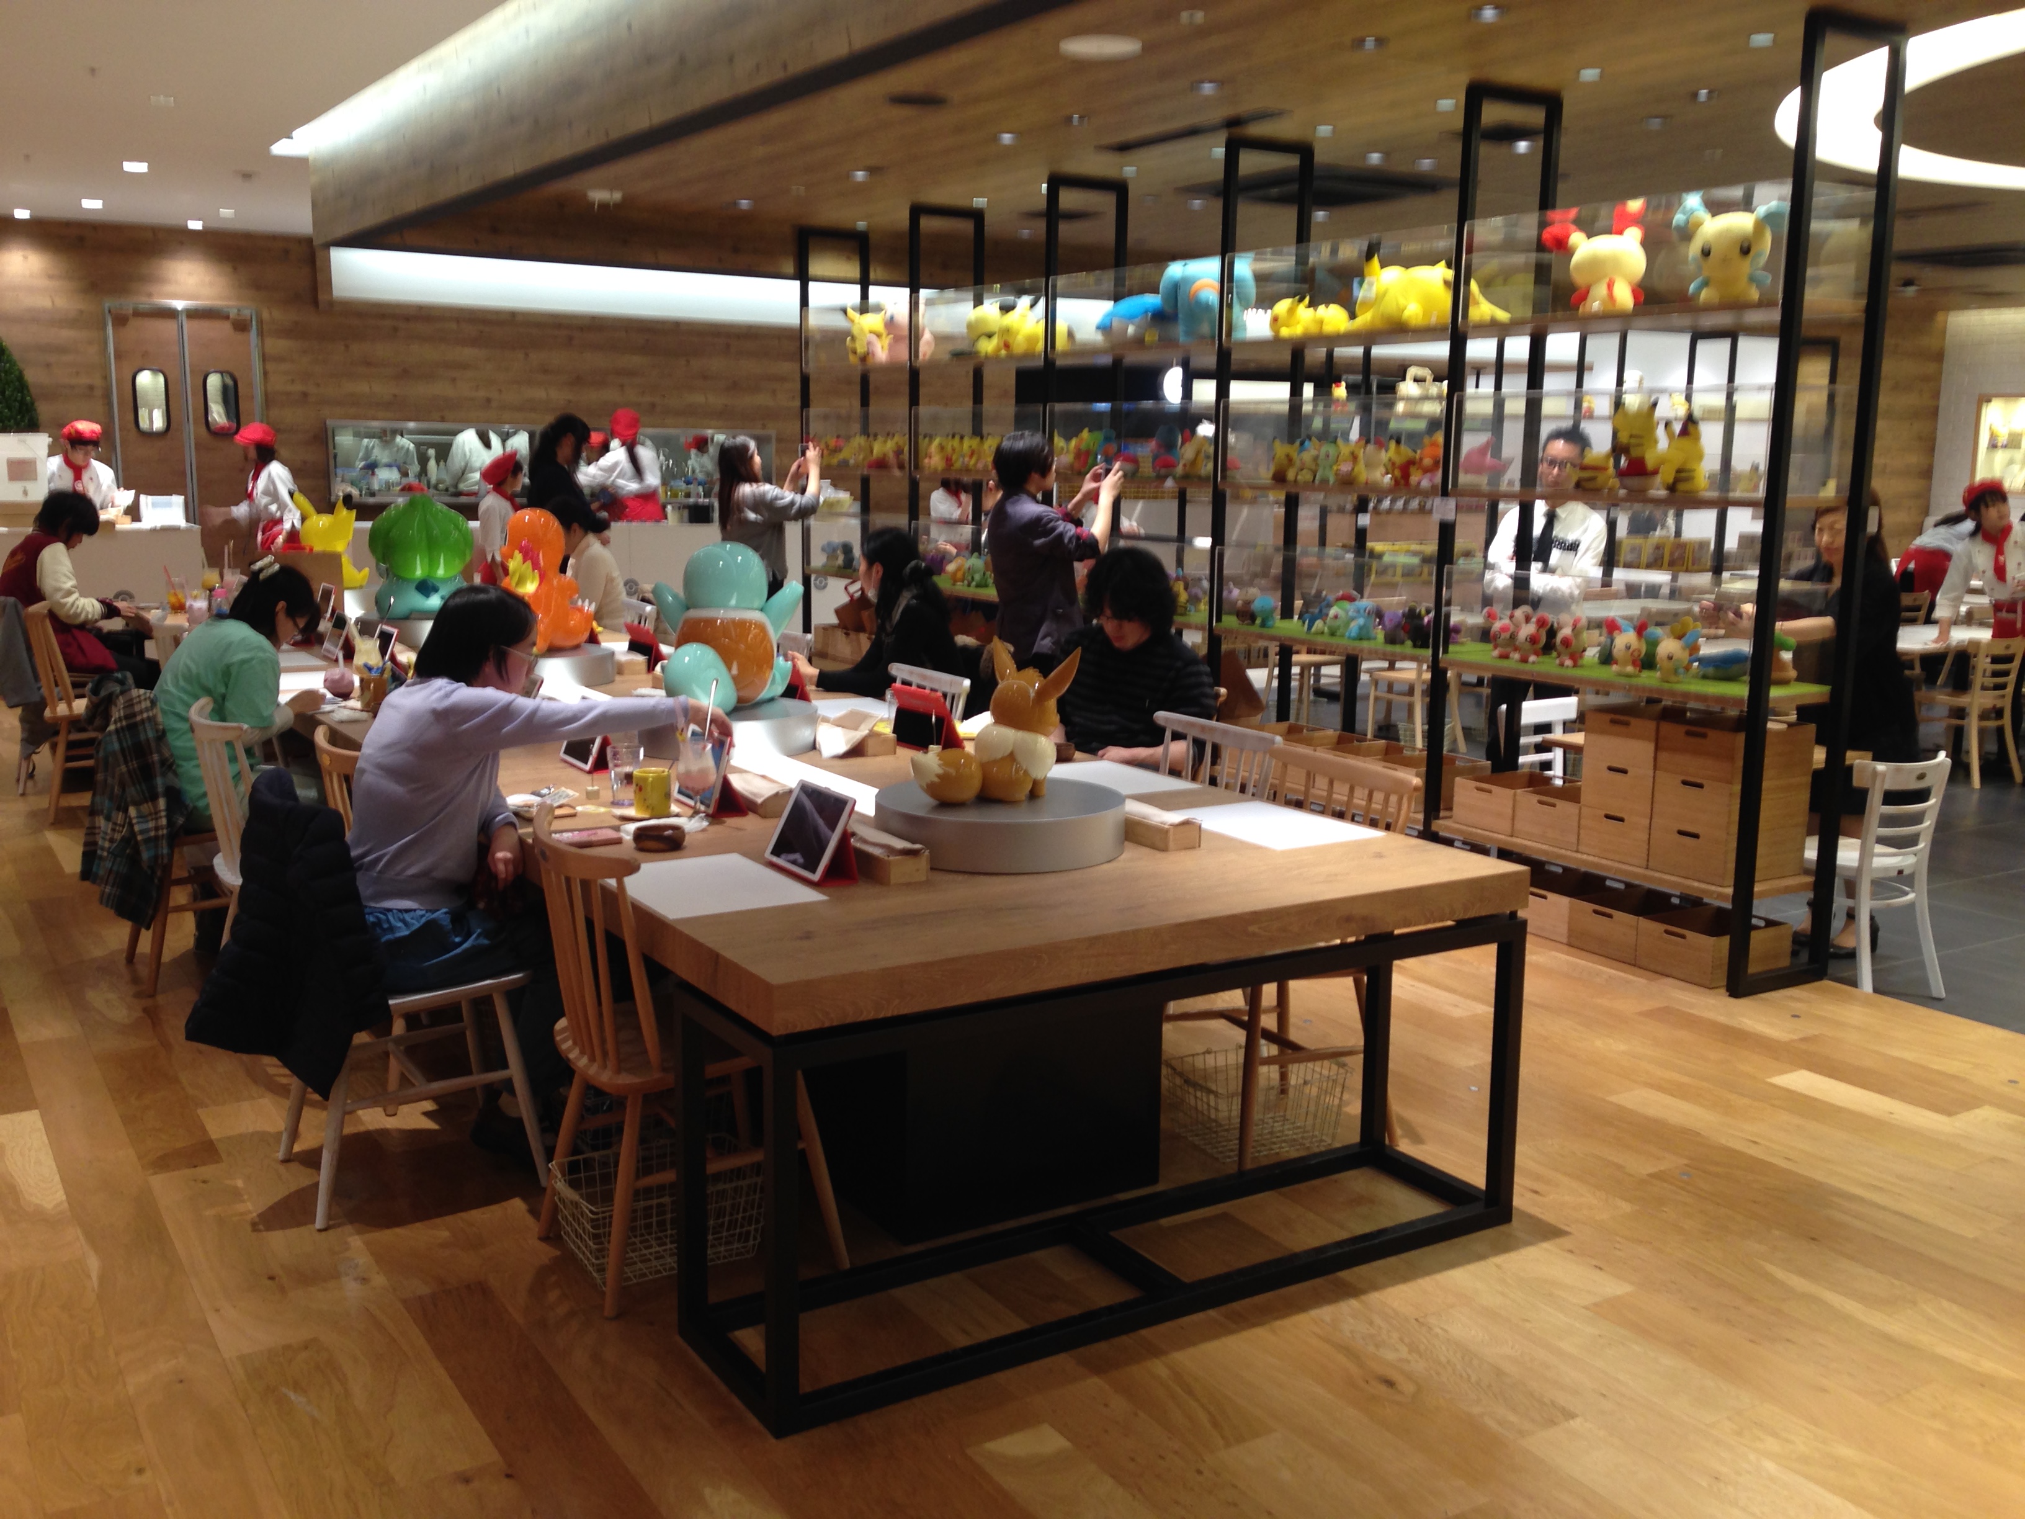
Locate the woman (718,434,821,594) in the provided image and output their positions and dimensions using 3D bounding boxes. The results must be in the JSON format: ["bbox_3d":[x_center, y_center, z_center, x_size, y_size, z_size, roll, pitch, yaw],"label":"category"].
[{"bbox_3d":[-1.150,-0.735,9.200,0.600,1.590,0.460,-5,11,-32],"label":"woman"}]

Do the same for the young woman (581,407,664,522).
[{"bbox_3d":[-2.579,-1.476,12.968,0.450,1.710,0.450,8,12,40],"label":"young woman"}]

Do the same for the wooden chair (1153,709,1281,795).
[{"bbox_3d":[0.315,0.334,4.789,0.520,0.800,0.470,-5,11,-32],"label":"wooden chair"}]

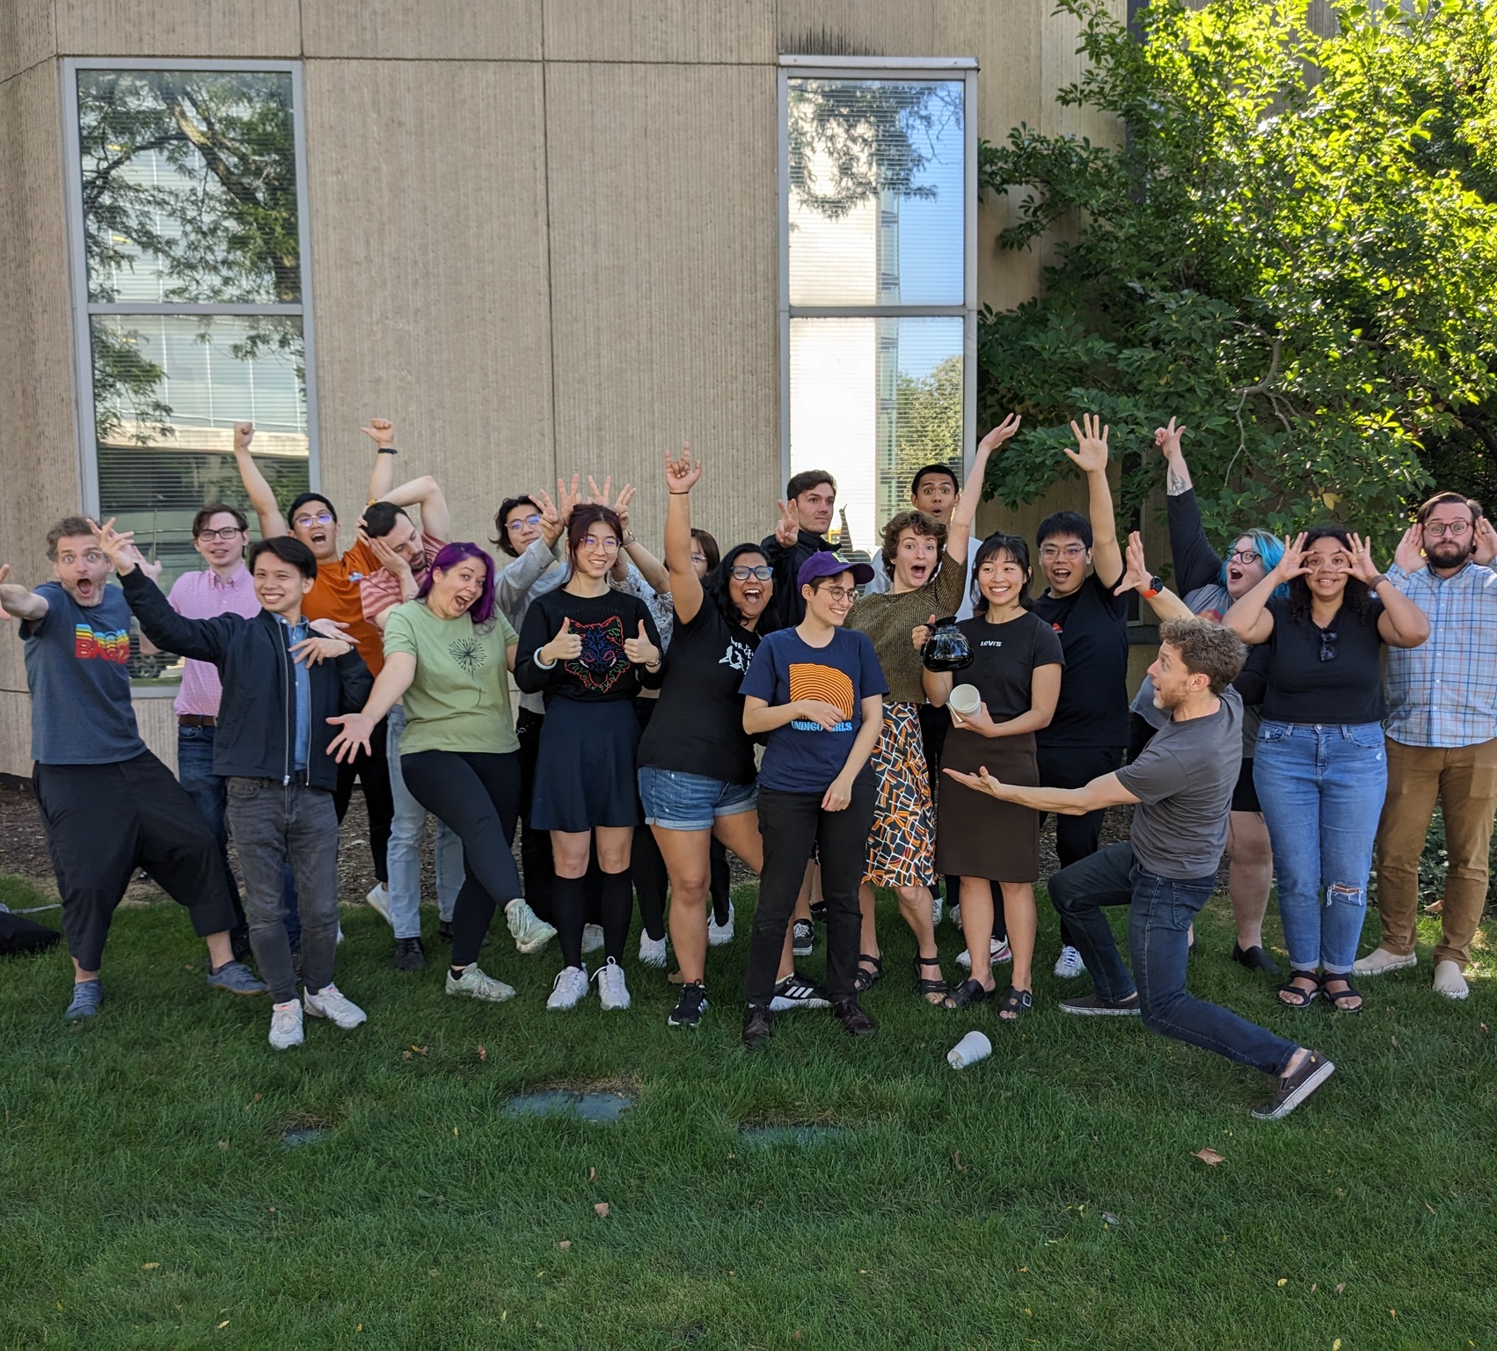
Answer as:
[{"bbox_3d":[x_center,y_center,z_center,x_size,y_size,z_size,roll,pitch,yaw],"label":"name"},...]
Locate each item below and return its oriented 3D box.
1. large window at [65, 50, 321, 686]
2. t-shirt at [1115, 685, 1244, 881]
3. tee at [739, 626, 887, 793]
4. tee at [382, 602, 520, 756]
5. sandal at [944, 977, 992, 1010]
[{"bbox_3d":[-3.433,-1.811,8.800,1.460,3.880,0.130,-1,5,-3],"label":"large window"},{"bbox_3d":[1.345,0.331,4.380,0.280,0.570,0.460,8,3,24],"label":"t-shirt"},{"bbox_3d":[0.213,0.112,4.570,0.470,0.550,0.260,-2,5,-8],"label":"tee"},{"bbox_3d":[-1.054,0.007,5.000,0.480,0.540,0.300,-11,8,-10],"label":"tee"},{"bbox_3d":[0.749,1.077,4.760,0.240,0.080,0.095,-5,7,-42],"label":"sandal"}]

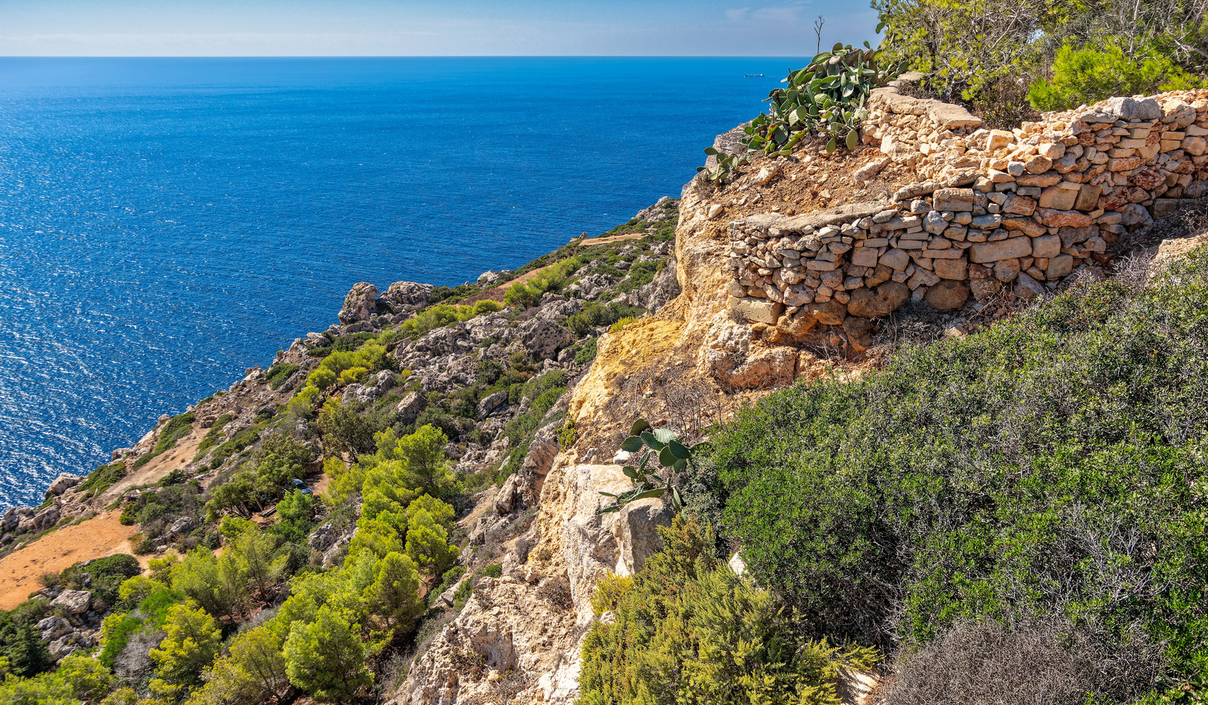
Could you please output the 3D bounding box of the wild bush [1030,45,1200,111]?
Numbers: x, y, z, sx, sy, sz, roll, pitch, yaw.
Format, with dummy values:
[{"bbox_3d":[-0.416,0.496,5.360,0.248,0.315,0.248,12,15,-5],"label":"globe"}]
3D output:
[{"bbox_3d":[8.032,-4.278,14.200,2.300,1.200,1.800,7,19,21],"label":"wild bush"}]

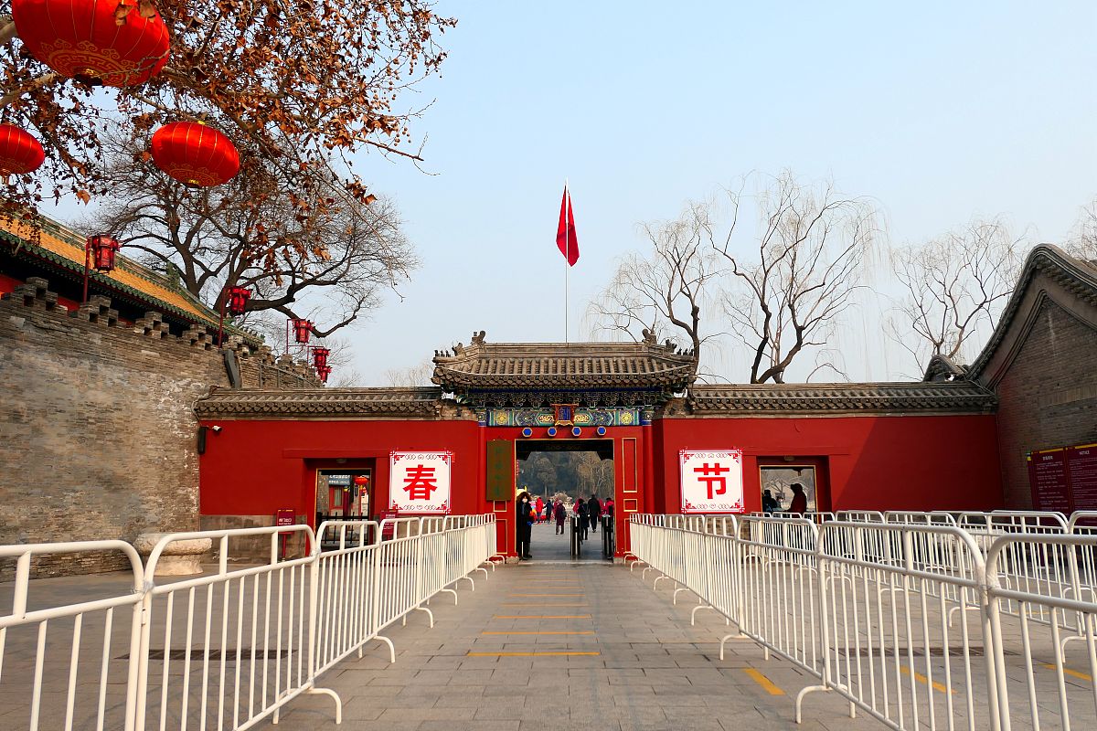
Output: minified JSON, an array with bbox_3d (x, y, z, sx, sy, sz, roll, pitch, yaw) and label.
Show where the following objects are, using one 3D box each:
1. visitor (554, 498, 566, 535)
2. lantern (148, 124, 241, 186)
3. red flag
[{"bbox_3d":[0.534,7.085,34.200,0.520,1.620,0.400,1,-10,-9],"label":"visitor"},{"bbox_3d":[-2.920,-1.749,6.072,0.660,0.490,0.660,0,-10,0],"label":"lantern"},{"bbox_3d":[0.518,-3.876,20.200,0.600,2.300,0.380,0,-10,0],"label":"red flag"}]

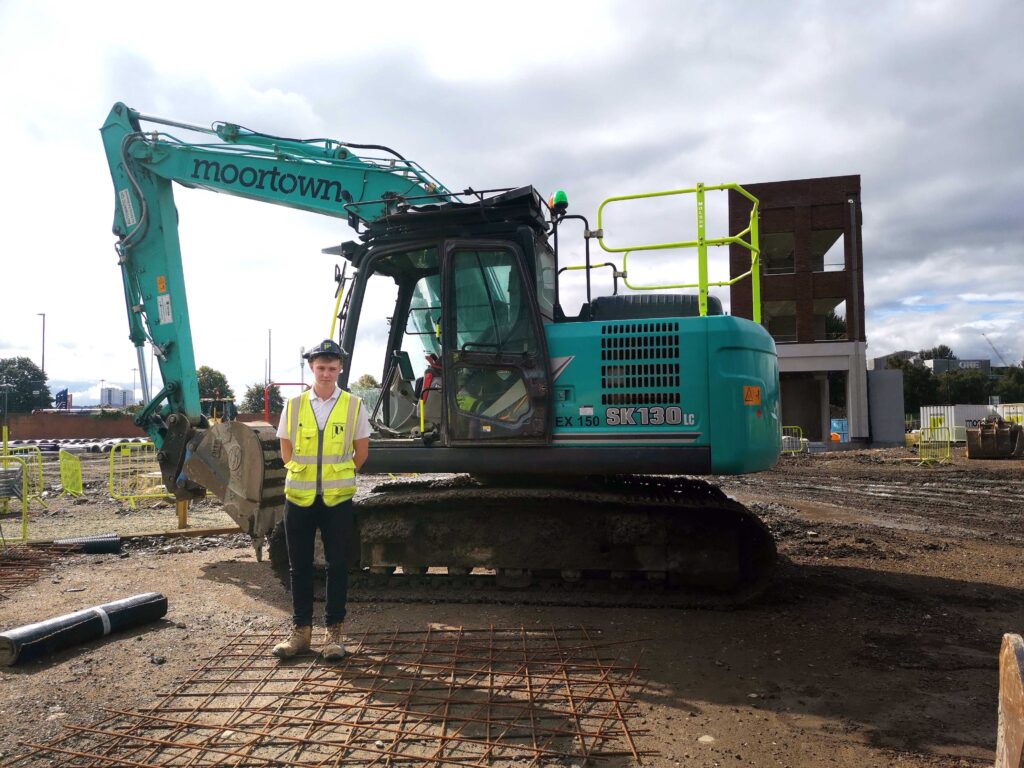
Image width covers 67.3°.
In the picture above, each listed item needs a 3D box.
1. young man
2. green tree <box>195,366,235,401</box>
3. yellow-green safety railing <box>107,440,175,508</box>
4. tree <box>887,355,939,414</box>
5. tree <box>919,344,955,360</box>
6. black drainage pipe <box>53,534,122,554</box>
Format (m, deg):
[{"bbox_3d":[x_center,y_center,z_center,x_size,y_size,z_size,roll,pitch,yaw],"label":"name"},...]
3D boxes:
[{"bbox_3d":[-1.128,0.648,4.524,0.560,1.839,0.360,0,-3,-12],"label":"young man"},{"bbox_3d":[-33.154,1.877,85.020,5.306,7.641,5.306,1,-3,-21],"label":"green tree"},{"bbox_3d":[-5.738,1.499,13.345,2.200,1.050,0.420,1,-3,-30],"label":"yellow-green safety railing"},{"bbox_3d":[41.804,0.976,80.033,6.034,7.908,6.034,-2,-3,28],"label":"tree"},{"bbox_3d":[94.220,0.081,170.164,9.285,17.706,9.285,-2,-3,29],"label":"tree"},{"bbox_3d":[-4.398,1.670,7.974,0.598,0.180,0.180,1,-3,-25],"label":"black drainage pipe"}]

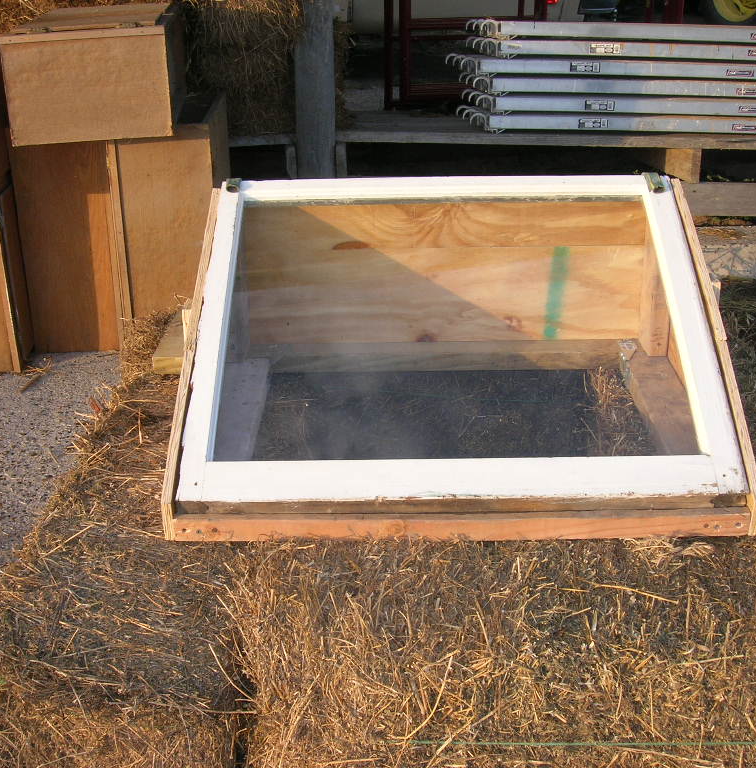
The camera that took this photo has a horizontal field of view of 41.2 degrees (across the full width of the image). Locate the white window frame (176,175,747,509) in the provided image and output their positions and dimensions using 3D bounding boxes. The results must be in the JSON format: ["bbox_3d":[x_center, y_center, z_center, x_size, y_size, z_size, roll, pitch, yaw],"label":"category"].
[{"bbox_3d":[0.134,-0.088,1.839,0.950,0.405,0.700,-1,26,2],"label":"white window frame"}]

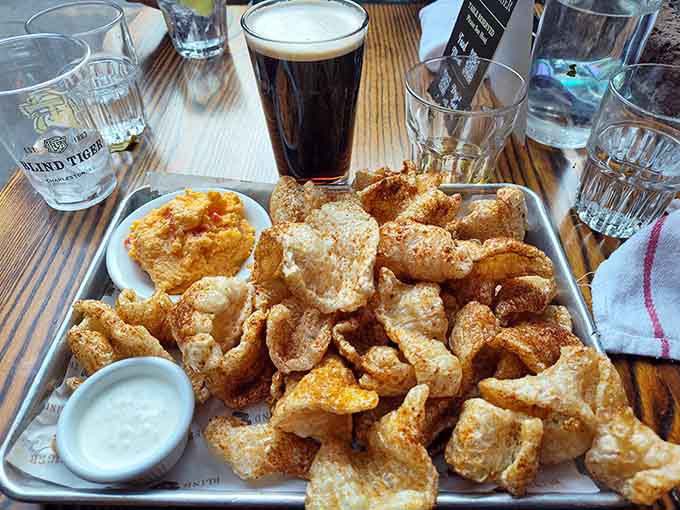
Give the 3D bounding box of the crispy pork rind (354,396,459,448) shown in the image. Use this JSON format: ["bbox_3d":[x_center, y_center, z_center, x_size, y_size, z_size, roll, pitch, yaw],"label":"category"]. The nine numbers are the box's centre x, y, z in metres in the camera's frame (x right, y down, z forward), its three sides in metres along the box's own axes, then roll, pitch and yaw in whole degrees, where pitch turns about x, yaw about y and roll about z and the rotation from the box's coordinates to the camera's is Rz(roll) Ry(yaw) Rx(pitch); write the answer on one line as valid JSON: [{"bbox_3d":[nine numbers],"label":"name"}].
[{"bbox_3d":[0.036,0.091,0.246,0.054,0.028,0.032,0,49,1],"label":"crispy pork rind"}]

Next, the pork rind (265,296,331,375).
[{"bbox_3d":[-0.024,0.046,0.265,0.040,0.038,0.036,0,49,1],"label":"pork rind"}]

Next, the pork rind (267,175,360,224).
[{"bbox_3d":[-0.020,-0.037,0.345,0.067,0.037,0.034,0,48,1],"label":"pork rind"}]

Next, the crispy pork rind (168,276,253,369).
[{"bbox_3d":[-0.079,0.044,0.278,0.048,0.038,0.044,0,48,1],"label":"crispy pork rind"}]

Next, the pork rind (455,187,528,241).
[{"bbox_3d":[0.115,-0.030,0.343,0.053,0.037,0.032,0,48,1],"label":"pork rind"}]

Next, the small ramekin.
[{"bbox_3d":[-0.111,0.094,0.249,0.068,0.031,0.068,0,48,1],"label":"small ramekin"}]

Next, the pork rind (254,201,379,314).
[{"bbox_3d":[-0.015,0.002,0.284,0.071,0.046,0.060,0,49,1],"label":"pork rind"}]

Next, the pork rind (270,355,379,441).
[{"bbox_3d":[-0.009,0.079,0.248,0.055,0.036,0.041,-6,49,-5],"label":"pork rind"}]

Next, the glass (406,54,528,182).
[{"bbox_3d":[0.095,-0.098,0.376,0.089,0.095,0.089,0,48,1],"label":"glass"}]

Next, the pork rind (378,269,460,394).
[{"bbox_3d":[0.044,0.044,0.255,0.040,0.033,0.064,-14,50,-11],"label":"pork rind"}]

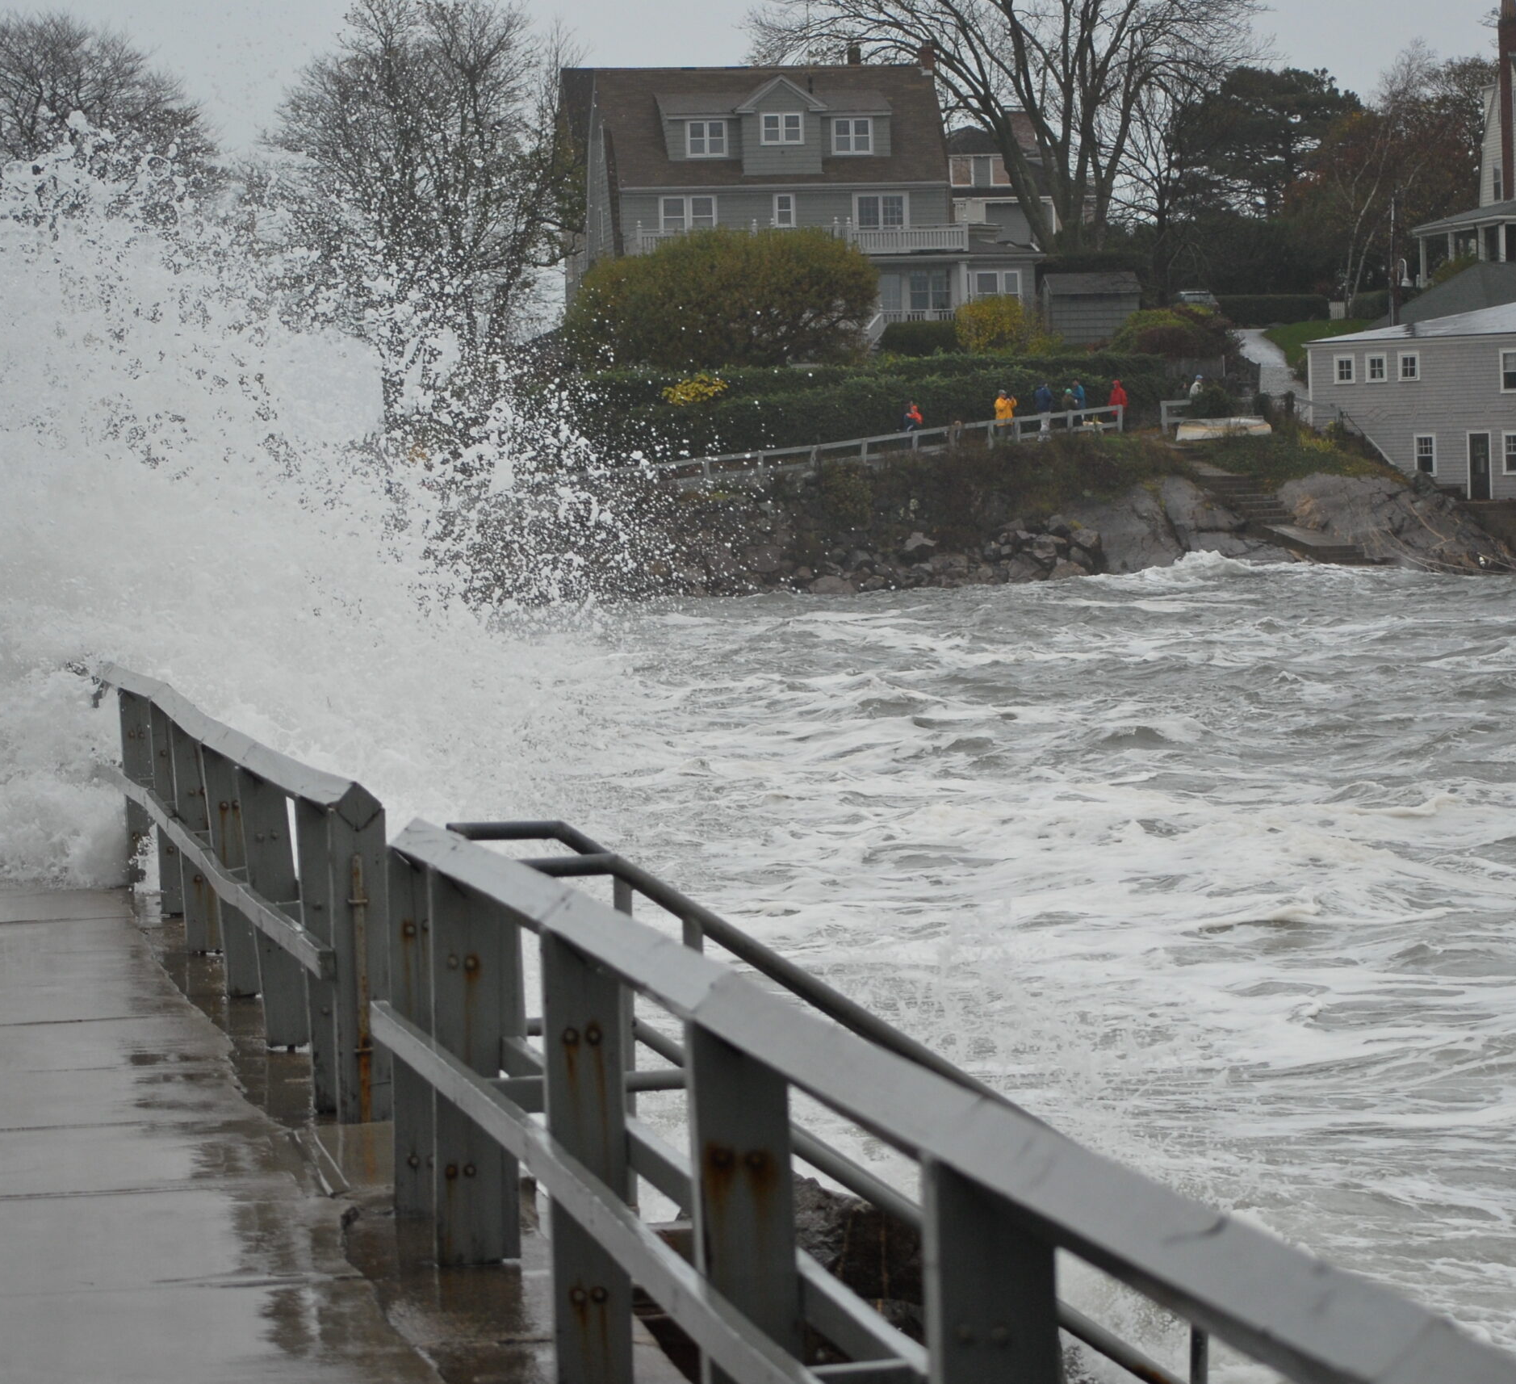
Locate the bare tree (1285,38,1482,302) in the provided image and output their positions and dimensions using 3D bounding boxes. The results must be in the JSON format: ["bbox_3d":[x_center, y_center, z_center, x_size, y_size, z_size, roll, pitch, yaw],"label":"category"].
[{"bbox_3d":[27.223,-22.147,204.000,8.400,11.800,7.500,-2,3,0],"label":"bare tree"}]

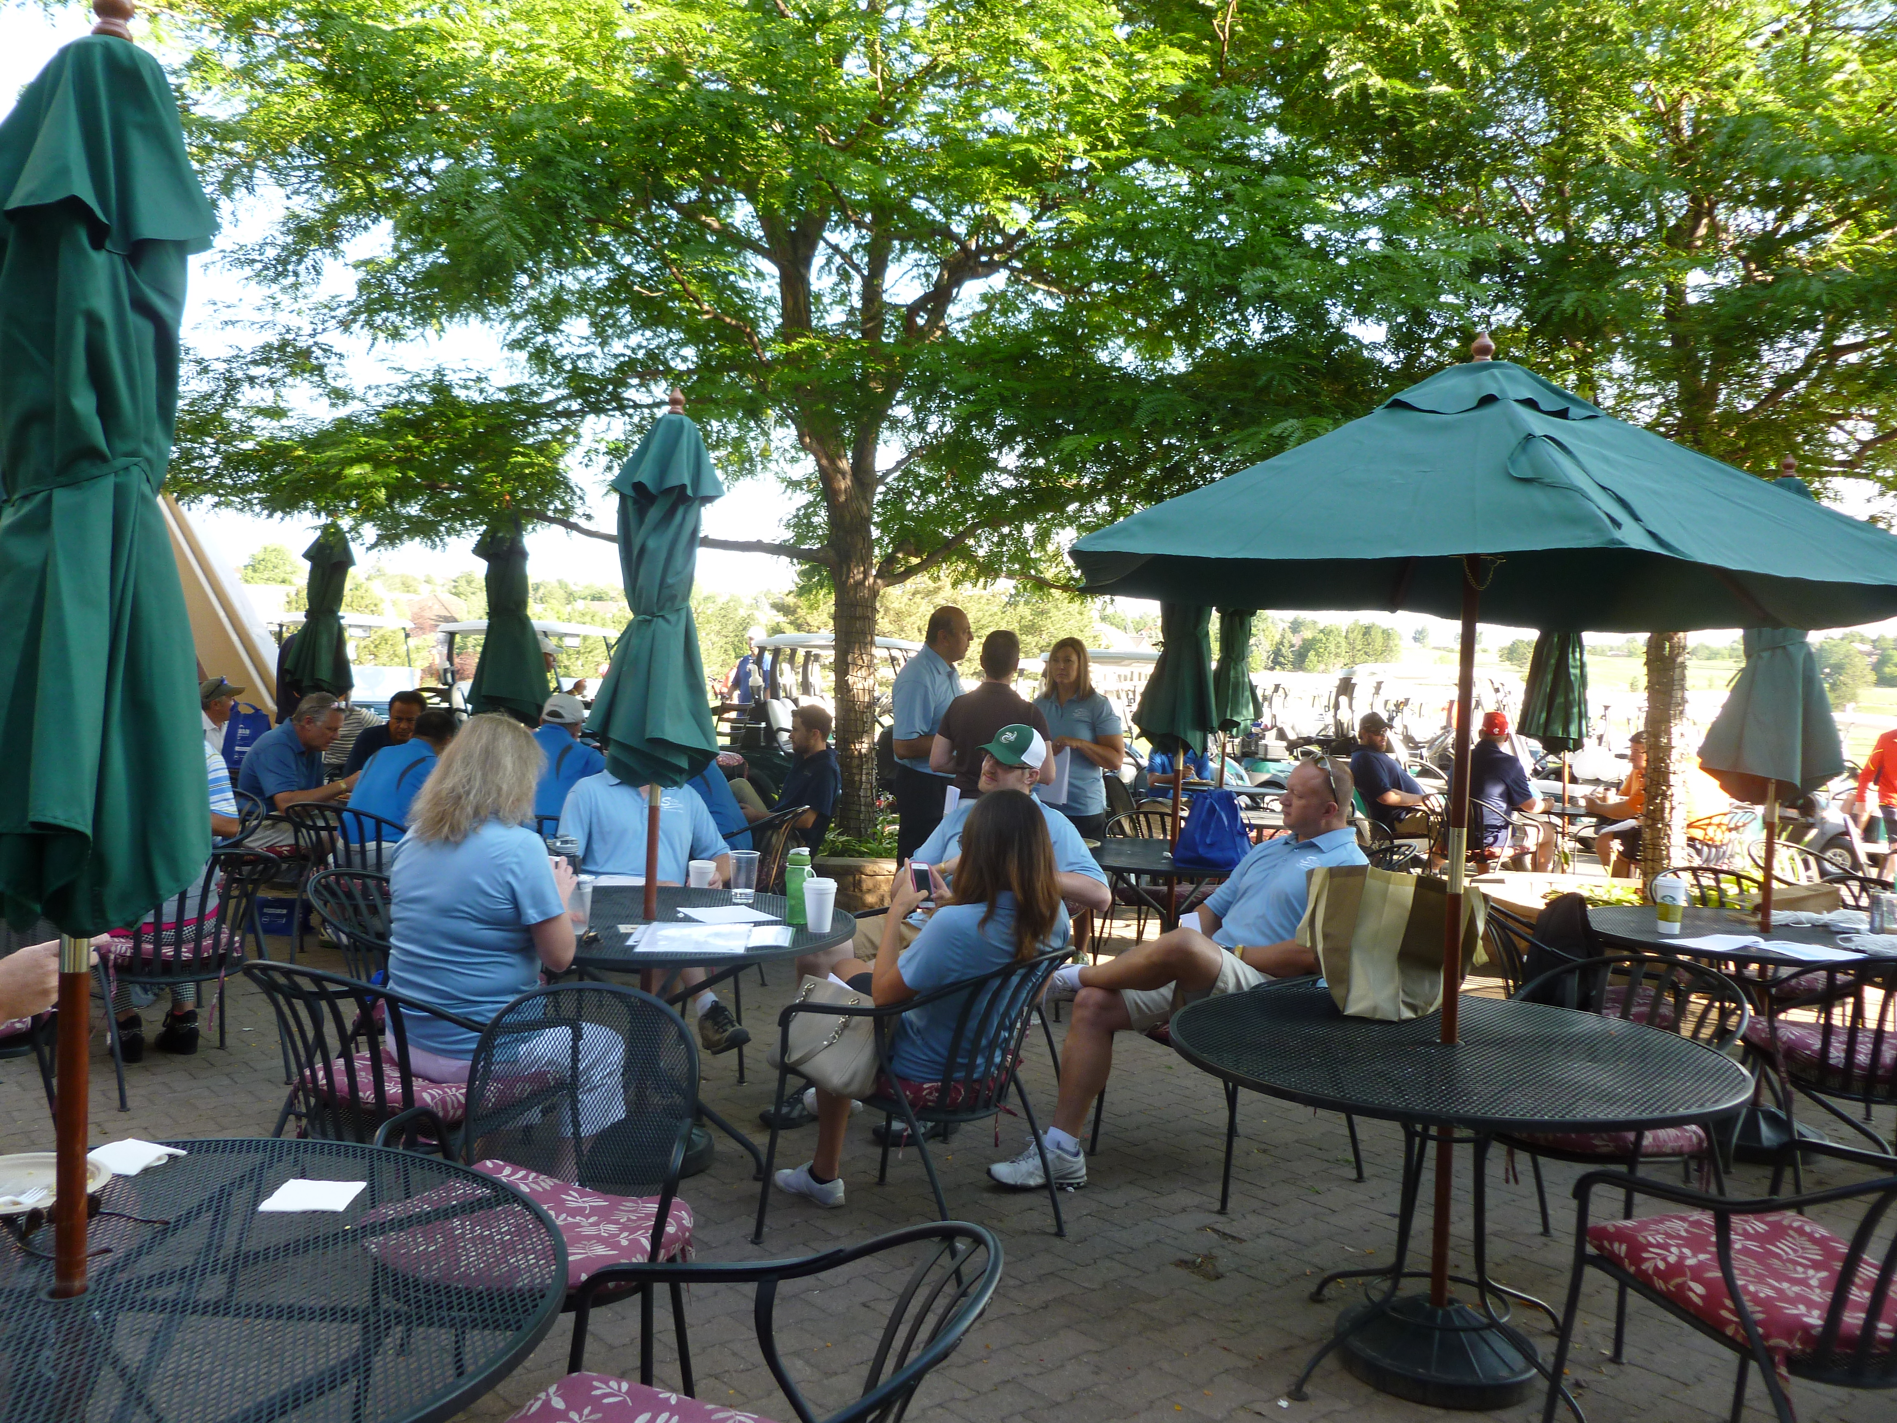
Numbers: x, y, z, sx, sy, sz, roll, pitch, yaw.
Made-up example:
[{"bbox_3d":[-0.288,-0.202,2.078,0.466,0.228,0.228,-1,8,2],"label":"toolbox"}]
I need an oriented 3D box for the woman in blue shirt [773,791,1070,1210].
[{"bbox_3d":[-0.080,0.790,4.300,0.880,1.180,0.500,3,2,43],"label":"woman in blue shirt"}]

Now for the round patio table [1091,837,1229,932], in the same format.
[{"bbox_3d":[1.028,1.008,7.072,1.220,0.710,1.220,2,1,0],"label":"round patio table"}]

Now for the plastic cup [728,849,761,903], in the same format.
[{"bbox_3d":[-0.657,0.531,4.930,0.100,0.158,0.100,2,1,0],"label":"plastic cup"}]

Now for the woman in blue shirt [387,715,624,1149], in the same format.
[{"bbox_3d":[-1.123,0.685,3.856,0.530,1.340,0.740,3,1,34],"label":"woman in blue shirt"}]

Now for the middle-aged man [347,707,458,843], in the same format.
[{"bbox_3d":[-2.687,0.602,7.716,0.600,1.250,0.850,3,1,33],"label":"middle-aged man"}]

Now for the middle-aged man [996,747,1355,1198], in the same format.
[{"bbox_3d":[0.720,0.771,4.737,1.150,1.260,0.650,1,1,-28],"label":"middle-aged man"}]

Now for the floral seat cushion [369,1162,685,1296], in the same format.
[{"bbox_3d":[-0.778,0.955,2.851,0.480,0.060,0.400,2,1,23],"label":"floral seat cushion"}]

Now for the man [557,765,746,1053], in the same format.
[{"bbox_3d":[-1.040,0.668,5.346,0.640,1.330,0.920,2,1,-10],"label":"man"}]

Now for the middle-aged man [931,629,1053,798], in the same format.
[{"bbox_3d":[0.197,0.500,6.950,0.570,1.730,0.380,2,1,2],"label":"middle-aged man"}]

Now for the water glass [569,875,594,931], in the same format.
[{"bbox_3d":[-1.035,0.539,4.290,0.100,0.155,0.100,2,1,0],"label":"water glass"}]

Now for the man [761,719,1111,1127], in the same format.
[{"bbox_3d":[-0.053,0.697,5.050,1.000,1.310,0.700,1,2,-41],"label":"man"}]

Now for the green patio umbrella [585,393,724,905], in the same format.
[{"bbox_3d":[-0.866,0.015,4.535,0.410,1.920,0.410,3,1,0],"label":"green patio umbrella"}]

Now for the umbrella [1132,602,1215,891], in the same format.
[{"bbox_3d":[1.032,0.243,7.056,0.410,2.240,0.410,2,1,0],"label":"umbrella"}]

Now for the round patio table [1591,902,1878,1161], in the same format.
[{"bbox_3d":[2.758,1.113,5.209,1.220,0.725,1.220,2,1,0],"label":"round patio table"}]

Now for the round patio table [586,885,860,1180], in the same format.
[{"bbox_3d":[-0.901,0.976,4.559,1.220,0.725,1.220,2,1,0],"label":"round patio table"}]

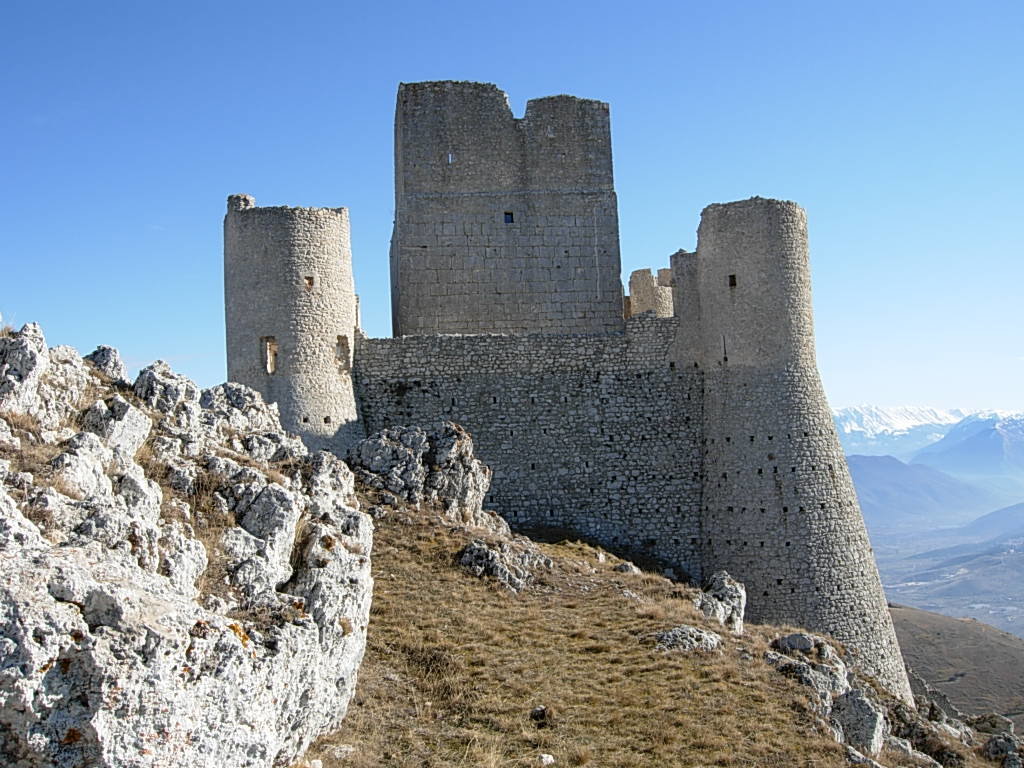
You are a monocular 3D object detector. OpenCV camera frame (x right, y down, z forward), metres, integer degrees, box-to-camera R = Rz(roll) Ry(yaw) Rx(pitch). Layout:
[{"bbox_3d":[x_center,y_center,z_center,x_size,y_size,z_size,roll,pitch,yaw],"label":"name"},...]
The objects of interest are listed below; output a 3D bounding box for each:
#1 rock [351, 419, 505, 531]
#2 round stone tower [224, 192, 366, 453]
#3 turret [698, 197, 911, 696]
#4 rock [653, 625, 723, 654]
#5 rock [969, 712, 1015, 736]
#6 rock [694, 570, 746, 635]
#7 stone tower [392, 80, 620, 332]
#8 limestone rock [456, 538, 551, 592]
[{"bbox_3d":[-2.483,2.694,31.500,4.400,3.100,3.000,-2,-4,0],"label":"rock"},{"bbox_3d":[-7.795,-1.700,38.500,4.900,9.900,4.900,-2,-4,-7],"label":"round stone tower"},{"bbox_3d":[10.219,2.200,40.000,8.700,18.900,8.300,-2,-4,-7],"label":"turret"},{"bbox_3d":[3.134,4.533,19.000,1.120,0.450,0.850,-2,-4,0],"label":"rock"},{"bbox_3d":[15.296,10.864,34.000,1.300,0.700,1.000,-2,-4,0],"label":"rock"},{"bbox_3d":[4.879,5.111,25.000,1.150,1.450,1.050,-2,-4,0],"label":"rock"},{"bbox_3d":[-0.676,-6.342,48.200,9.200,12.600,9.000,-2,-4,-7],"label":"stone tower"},{"bbox_3d":[-0.181,3.984,23.500,2.000,1.050,1.500,-2,-4,0],"label":"limestone rock"}]

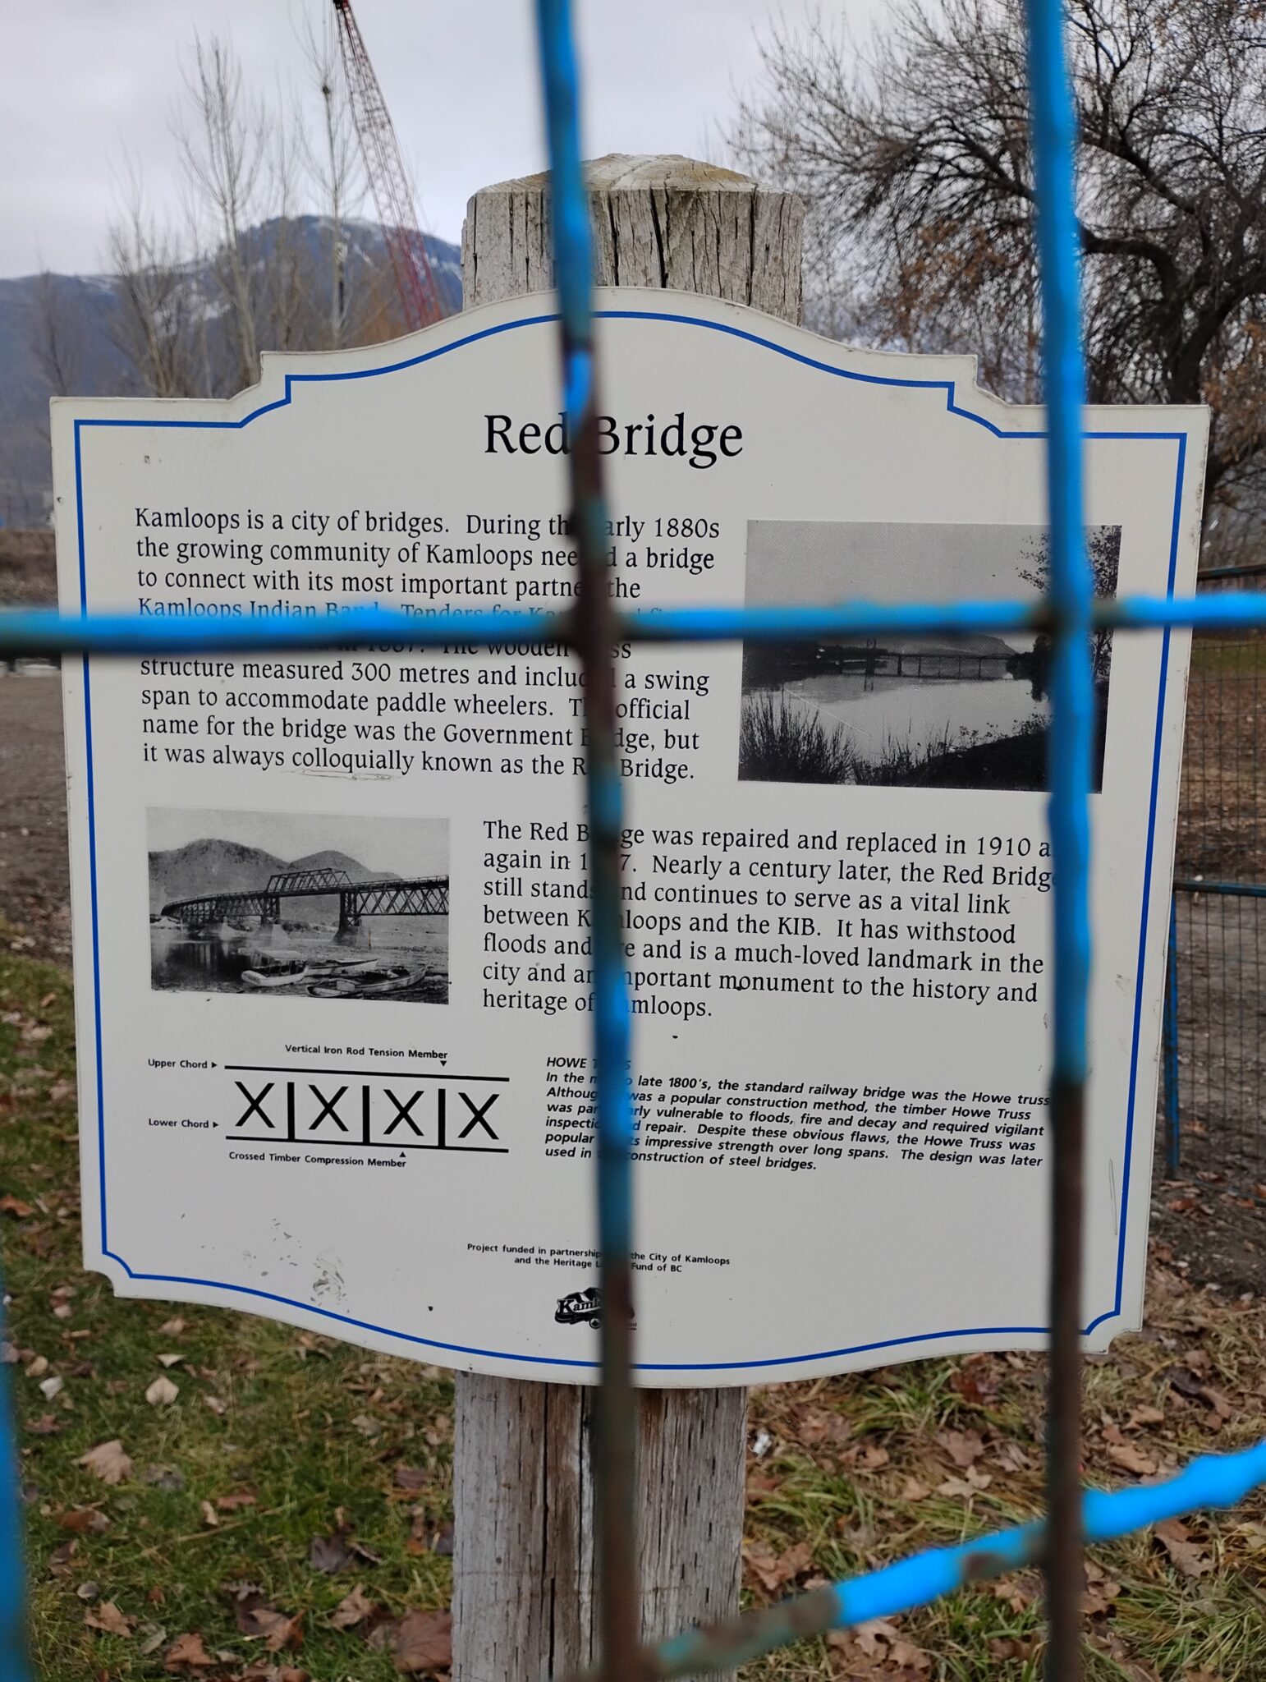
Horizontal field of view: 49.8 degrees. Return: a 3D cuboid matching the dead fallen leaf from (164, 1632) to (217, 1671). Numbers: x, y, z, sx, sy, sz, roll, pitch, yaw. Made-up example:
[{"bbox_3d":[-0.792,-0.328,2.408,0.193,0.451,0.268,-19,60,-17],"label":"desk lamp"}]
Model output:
[{"bbox_3d":[-0.687,1.260,2.119,0.080,0.030,0.055,-3,8,-20],"label":"dead fallen leaf"}]

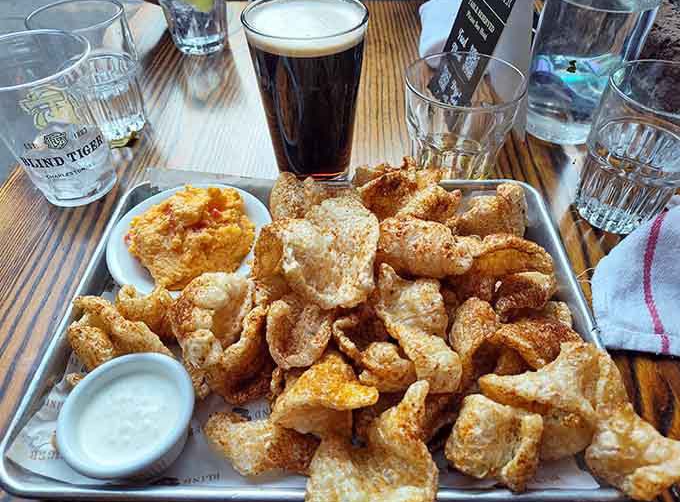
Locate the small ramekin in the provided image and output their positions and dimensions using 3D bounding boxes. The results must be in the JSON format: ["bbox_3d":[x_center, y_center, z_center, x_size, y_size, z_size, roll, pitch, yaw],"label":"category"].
[{"bbox_3d":[-0.111,0.094,0.249,0.068,0.031,0.068,0,48,1],"label":"small ramekin"}]

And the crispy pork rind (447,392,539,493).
[{"bbox_3d":[0.078,0.099,0.231,0.046,0.033,0.042,0,48,1],"label":"crispy pork rind"}]

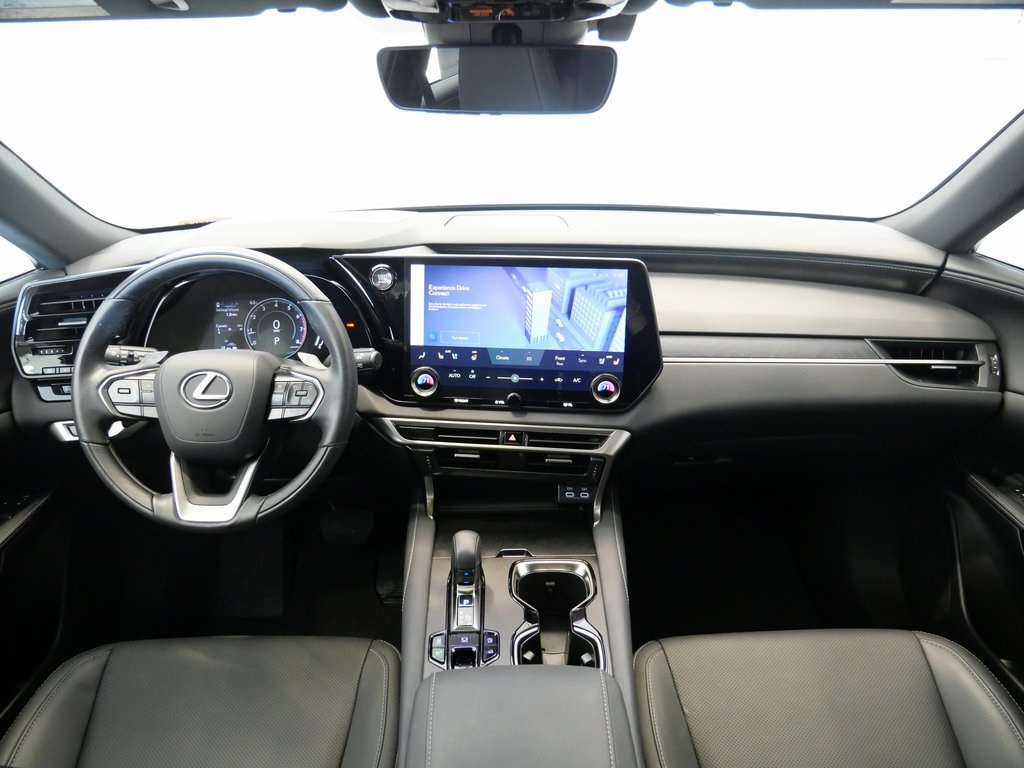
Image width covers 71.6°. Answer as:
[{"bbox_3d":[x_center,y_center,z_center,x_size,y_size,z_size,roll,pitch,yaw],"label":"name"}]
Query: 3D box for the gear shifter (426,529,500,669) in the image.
[{"bbox_3d":[-0.061,0.269,0.883,0.089,0.080,0.169,-1,36,-1],"label":"gear shifter"}]

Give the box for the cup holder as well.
[{"bbox_3d":[0.055,0.323,0.917,0.118,0.070,0.194,-1,36,-1],"label":"cup holder"}]

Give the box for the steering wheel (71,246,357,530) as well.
[{"bbox_3d":[-0.385,0.007,0.932,0.370,0.368,0.120,1,-1,-1],"label":"steering wheel"}]

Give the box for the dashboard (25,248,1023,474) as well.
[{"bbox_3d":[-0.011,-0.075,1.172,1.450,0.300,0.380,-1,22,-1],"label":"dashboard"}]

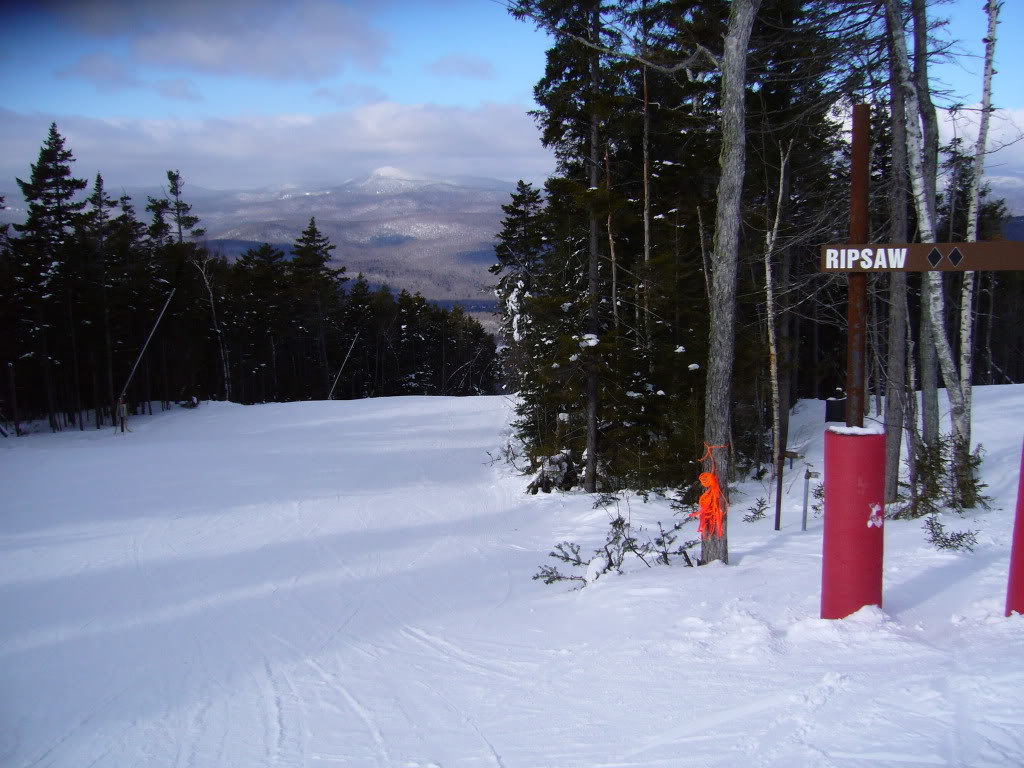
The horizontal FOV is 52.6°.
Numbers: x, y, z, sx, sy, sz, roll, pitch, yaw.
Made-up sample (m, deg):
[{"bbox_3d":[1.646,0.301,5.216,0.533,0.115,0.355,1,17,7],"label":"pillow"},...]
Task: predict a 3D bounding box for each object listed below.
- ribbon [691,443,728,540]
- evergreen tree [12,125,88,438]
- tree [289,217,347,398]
[{"bbox_3d":[1.402,0.759,7.285,0.268,0.715,0.200,2,11,11],"label":"ribbon"},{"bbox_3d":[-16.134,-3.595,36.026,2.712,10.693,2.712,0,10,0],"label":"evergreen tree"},{"bbox_3d":[-11.097,-4.220,59.041,3.419,10.528,3.419,0,10,0],"label":"tree"}]

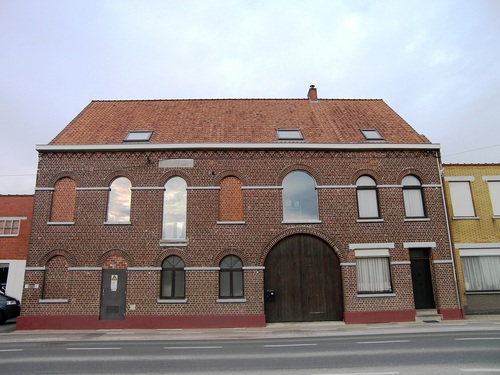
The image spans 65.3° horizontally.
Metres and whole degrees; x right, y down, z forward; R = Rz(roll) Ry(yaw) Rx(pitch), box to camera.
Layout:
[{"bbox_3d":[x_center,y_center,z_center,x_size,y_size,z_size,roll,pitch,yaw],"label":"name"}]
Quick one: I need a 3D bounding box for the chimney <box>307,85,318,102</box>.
[{"bbox_3d":[3.590,-5.376,22.457,0.450,1.050,0.500,0,-14,-2],"label":"chimney"}]

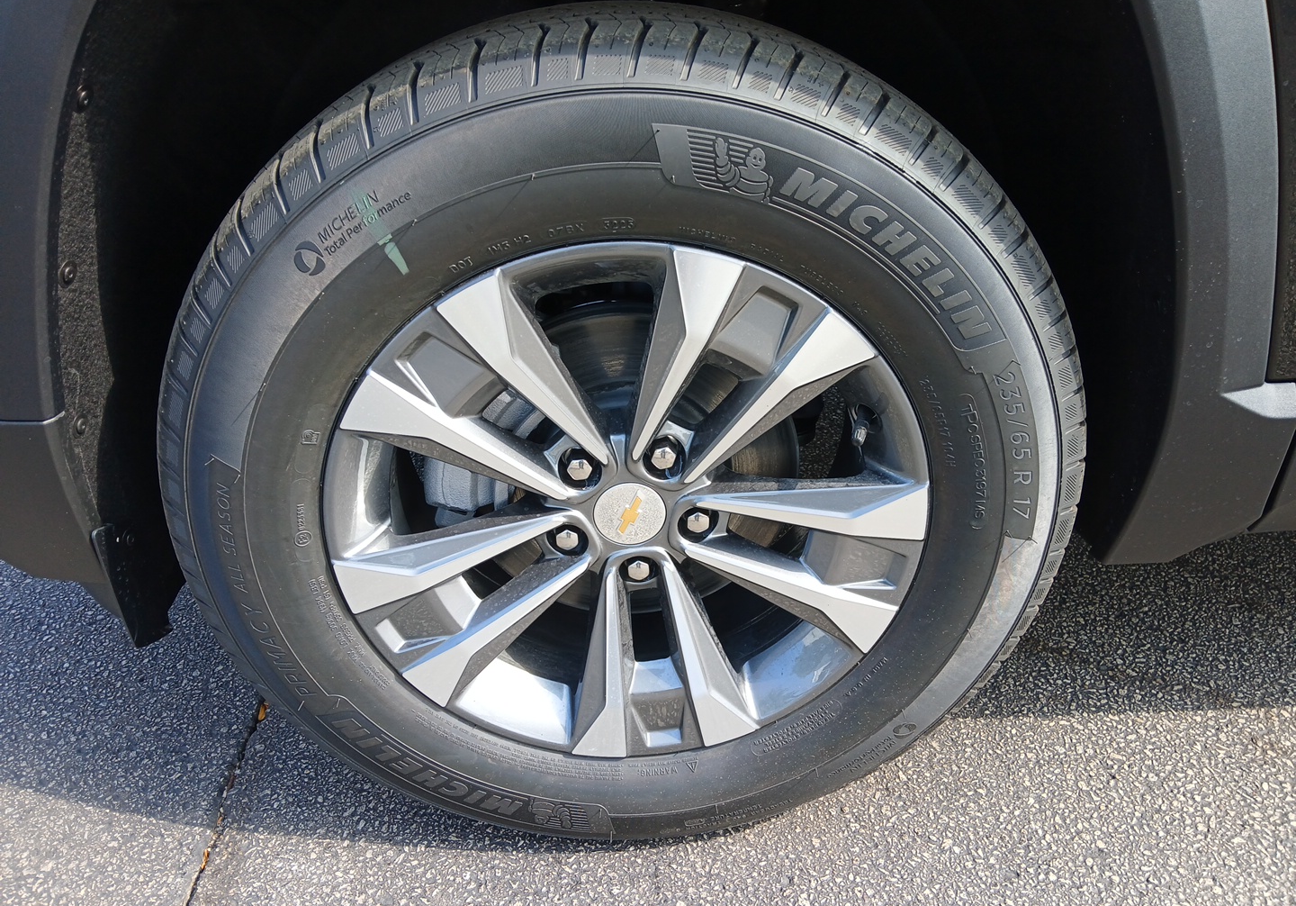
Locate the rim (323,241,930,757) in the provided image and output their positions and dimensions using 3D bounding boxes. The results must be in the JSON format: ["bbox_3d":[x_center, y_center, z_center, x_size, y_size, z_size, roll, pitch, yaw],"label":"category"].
[{"bbox_3d":[-0.017,0.022,0.848,0.471,0.471,0.190,-1,28,-2],"label":"rim"}]

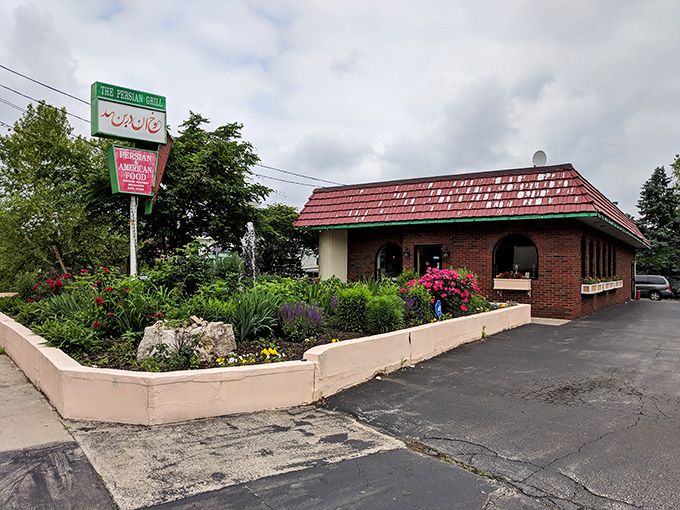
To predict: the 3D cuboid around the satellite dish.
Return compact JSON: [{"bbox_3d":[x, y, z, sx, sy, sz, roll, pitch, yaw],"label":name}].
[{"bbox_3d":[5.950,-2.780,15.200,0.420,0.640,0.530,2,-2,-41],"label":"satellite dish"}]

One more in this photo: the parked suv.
[{"bbox_3d":[19.900,2.200,35.000,5.050,1.750,1.950,-1,-2,33],"label":"parked suv"}]

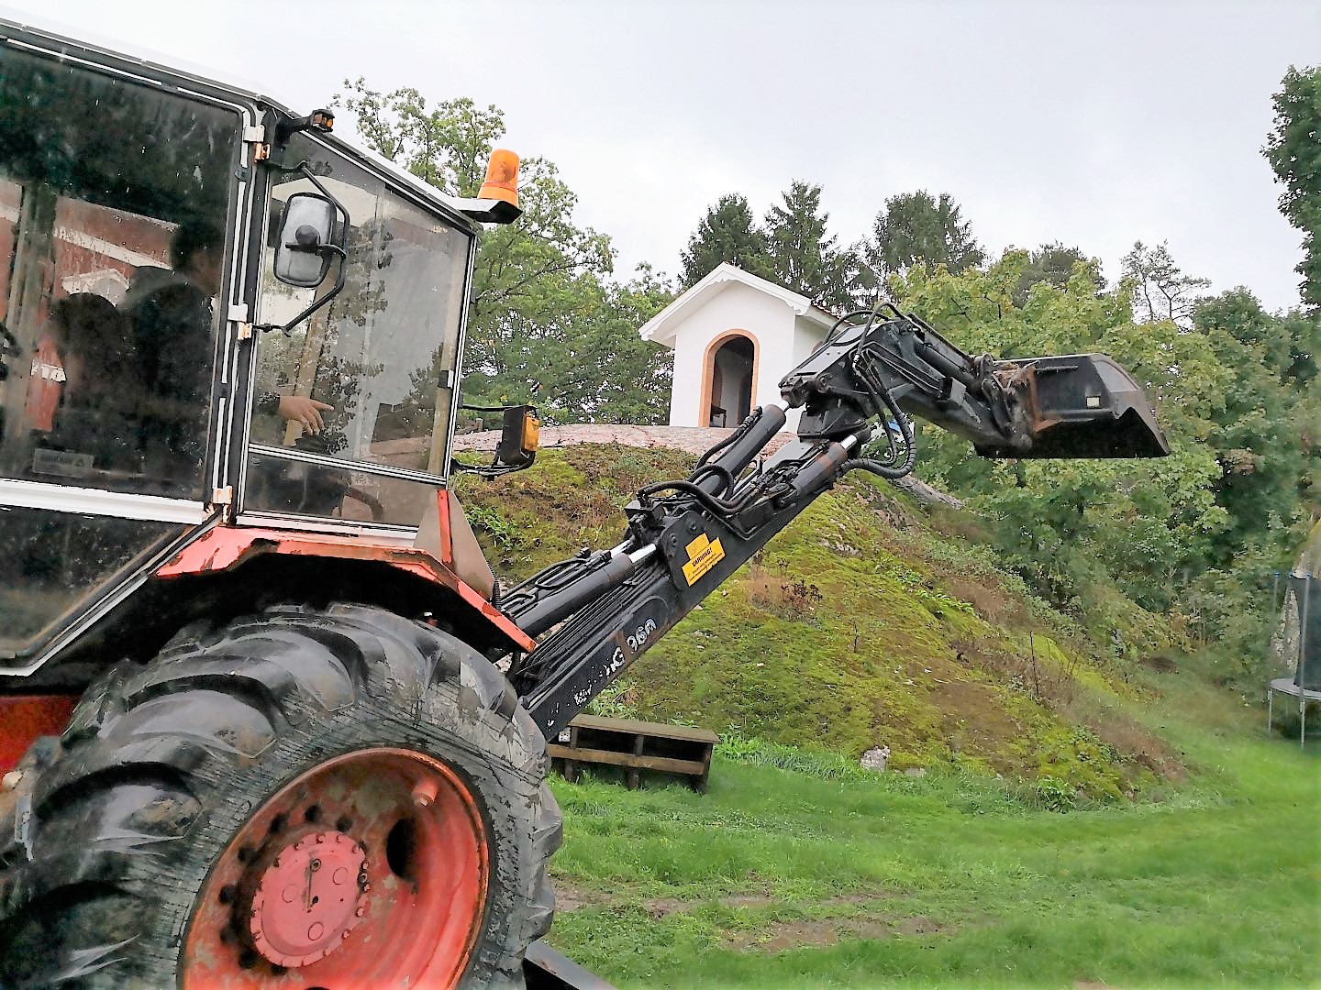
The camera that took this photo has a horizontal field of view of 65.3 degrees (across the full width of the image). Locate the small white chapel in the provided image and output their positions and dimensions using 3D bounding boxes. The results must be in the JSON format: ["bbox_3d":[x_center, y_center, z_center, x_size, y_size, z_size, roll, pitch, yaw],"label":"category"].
[{"bbox_3d":[2.383,-3.030,23.143,4.512,3.450,3.563,-2,-9,40],"label":"small white chapel"}]

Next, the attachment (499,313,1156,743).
[{"bbox_3d":[1.106,0.200,6.003,5.029,2.747,1.500,10,-9,-40],"label":"attachment"}]

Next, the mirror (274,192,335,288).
[{"bbox_3d":[-0.966,-0.693,2.800,0.145,0.250,0.065,8,-13,-6],"label":"mirror"}]

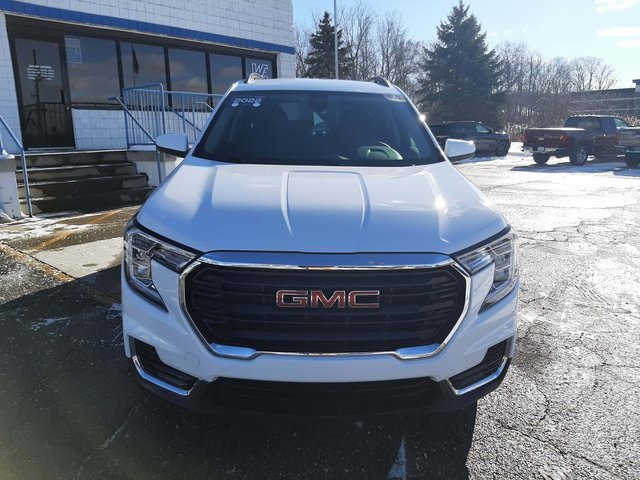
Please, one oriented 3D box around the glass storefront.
[{"bbox_3d":[-3.509,-3.587,11.827,0.250,2.400,7.100,8,16,40],"label":"glass storefront"}]

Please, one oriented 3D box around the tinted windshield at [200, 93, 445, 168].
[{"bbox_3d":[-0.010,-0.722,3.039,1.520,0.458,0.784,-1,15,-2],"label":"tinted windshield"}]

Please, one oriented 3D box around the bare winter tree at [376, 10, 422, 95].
[{"bbox_3d":[6.468,-12.911,39.651,4.600,11.174,4.600,-2,12,0],"label":"bare winter tree"}]

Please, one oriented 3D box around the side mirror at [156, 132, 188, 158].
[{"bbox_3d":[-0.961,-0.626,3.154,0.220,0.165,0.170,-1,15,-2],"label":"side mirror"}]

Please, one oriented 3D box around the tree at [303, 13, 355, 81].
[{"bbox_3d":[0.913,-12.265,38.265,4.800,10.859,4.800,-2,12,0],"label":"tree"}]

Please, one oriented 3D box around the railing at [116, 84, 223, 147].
[{"bbox_3d":[-2.367,-2.379,9.452,1.500,1.080,2.500,8,16,40],"label":"railing"}]

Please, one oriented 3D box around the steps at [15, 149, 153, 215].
[{"bbox_3d":[-4.025,-1.002,7.995,1.050,0.870,2.250,8,16,40],"label":"steps"}]

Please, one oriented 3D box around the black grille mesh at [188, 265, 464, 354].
[{"bbox_3d":[0.026,0.260,1.848,1.090,0.375,0.150,-1,15,-2],"label":"black grille mesh"}]

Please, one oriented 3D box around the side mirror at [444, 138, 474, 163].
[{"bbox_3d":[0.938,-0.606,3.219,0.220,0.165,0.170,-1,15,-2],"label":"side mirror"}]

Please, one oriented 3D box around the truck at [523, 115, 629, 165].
[{"bbox_3d":[11.200,-4.240,20.280,5.850,1.900,2.030,-9,14,-30],"label":"truck"}]

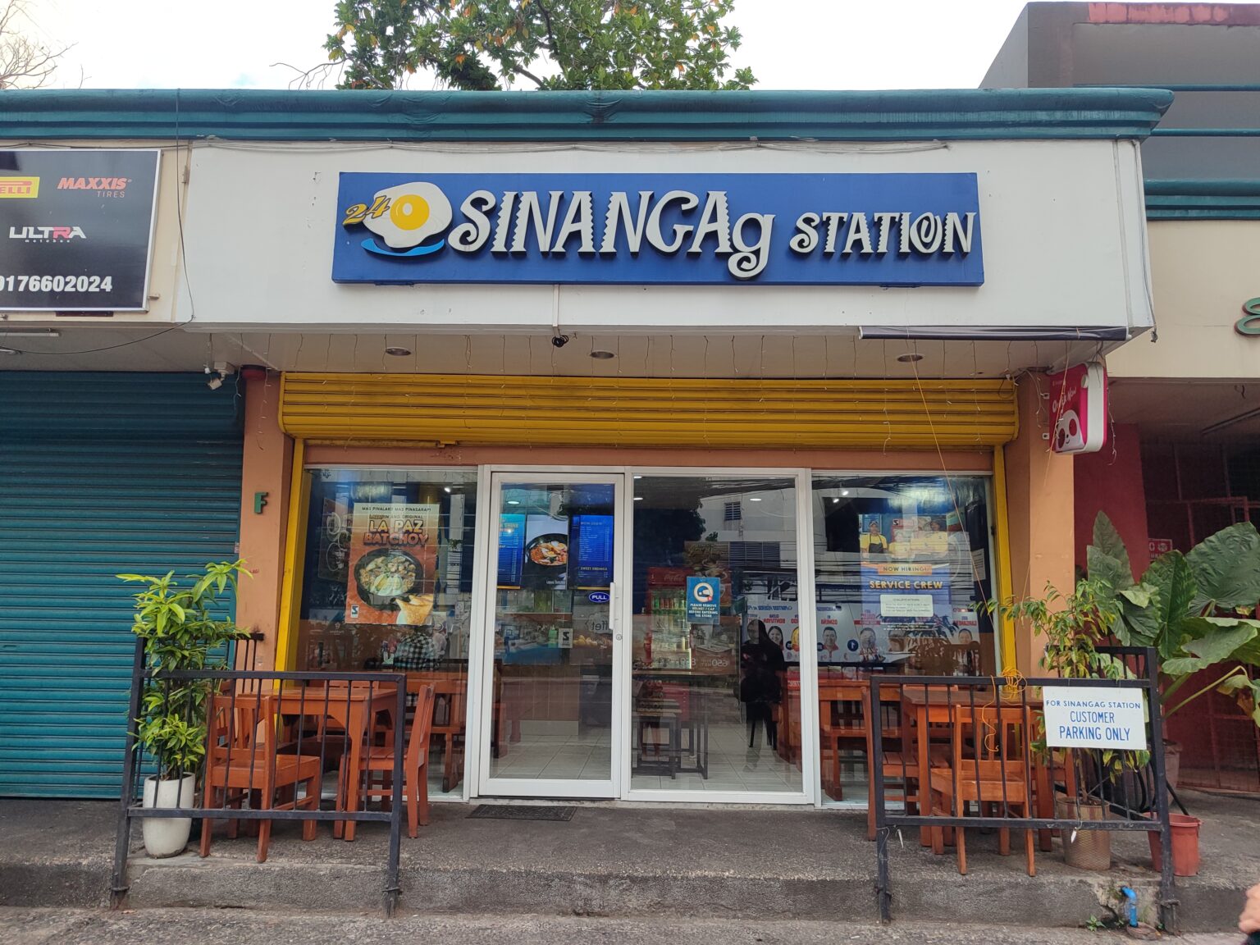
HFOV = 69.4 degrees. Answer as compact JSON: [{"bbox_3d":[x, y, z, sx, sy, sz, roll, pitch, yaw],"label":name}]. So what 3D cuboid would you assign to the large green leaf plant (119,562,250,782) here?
[{"bbox_3d":[-2.351,1.019,4.705,0.656,1.115,0.561,1,-10,1],"label":"large green leaf plant"}]

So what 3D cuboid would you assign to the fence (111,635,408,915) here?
[{"bbox_3d":[-1.691,1.500,4.868,1.324,1.209,1.379,1,-10,1],"label":"fence"}]

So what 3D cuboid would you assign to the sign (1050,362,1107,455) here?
[{"bbox_3d":[2.708,-0.374,5.509,0.120,0.530,0.500,1,-2,1],"label":"sign"}]

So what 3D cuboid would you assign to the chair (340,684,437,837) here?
[{"bbox_3d":[-1.349,1.602,5.148,0.492,0.811,0.381,1,-10,1],"label":"chair"}]

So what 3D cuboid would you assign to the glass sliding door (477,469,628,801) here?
[{"bbox_3d":[-0.504,1.053,6.018,0.918,2.104,0.067,1,-10,1],"label":"glass sliding door"}]

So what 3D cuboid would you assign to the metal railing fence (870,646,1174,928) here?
[{"bbox_3d":[1.797,1.522,4.756,1.348,1.229,1.318,1,-10,1],"label":"metal railing fence"}]

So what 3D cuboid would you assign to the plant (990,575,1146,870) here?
[{"bbox_3d":[2.262,1.254,4.687,0.755,1.445,0.647,1,-10,1],"label":"plant"}]

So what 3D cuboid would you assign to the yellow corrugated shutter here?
[{"bbox_3d":[0.113,-0.406,6.064,4.807,0.409,0.323,1,-10,1],"label":"yellow corrugated shutter"}]

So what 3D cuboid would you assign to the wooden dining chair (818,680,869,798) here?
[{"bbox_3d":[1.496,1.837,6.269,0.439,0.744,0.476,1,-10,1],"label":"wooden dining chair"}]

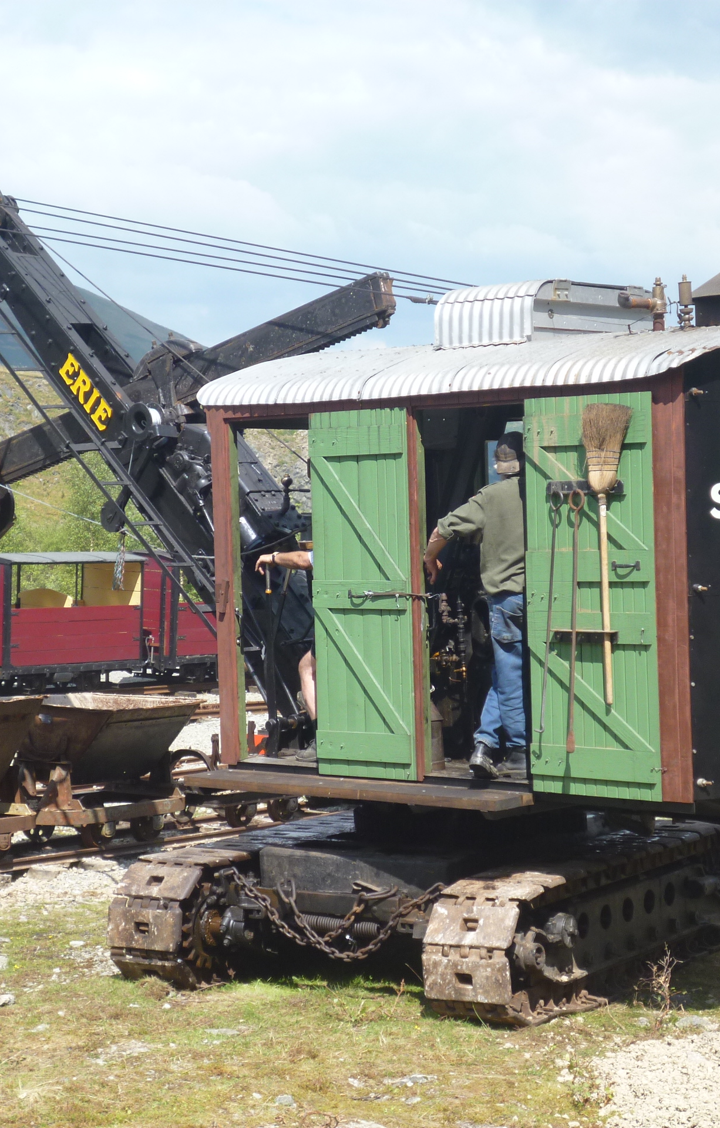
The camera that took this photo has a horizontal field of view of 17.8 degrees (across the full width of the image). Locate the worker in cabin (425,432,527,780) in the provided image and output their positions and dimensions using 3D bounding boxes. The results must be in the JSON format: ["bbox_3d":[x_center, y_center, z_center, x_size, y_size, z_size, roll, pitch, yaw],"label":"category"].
[{"bbox_3d":[0.628,0.203,11.550,0.620,1.710,0.500,1,1,27],"label":"worker in cabin"}]

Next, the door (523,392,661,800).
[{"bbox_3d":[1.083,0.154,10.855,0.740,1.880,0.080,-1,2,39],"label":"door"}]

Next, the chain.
[{"bbox_3d":[-0.123,1.796,11.750,1.270,0.460,0.300,1,1,34],"label":"chain"}]

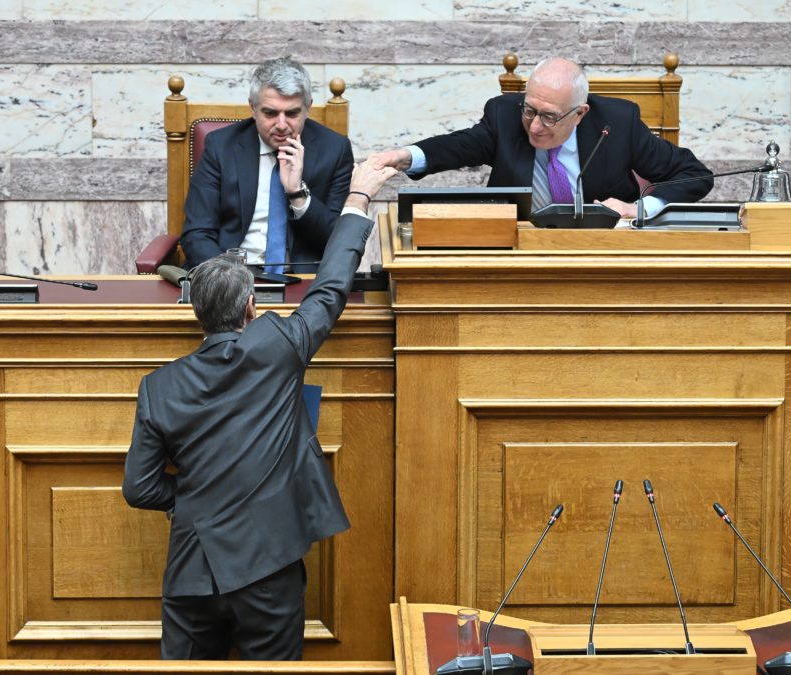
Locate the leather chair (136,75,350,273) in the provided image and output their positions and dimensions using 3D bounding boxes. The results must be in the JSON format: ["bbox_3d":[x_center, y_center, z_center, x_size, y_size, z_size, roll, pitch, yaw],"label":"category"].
[{"bbox_3d":[-0.423,-0.134,16.497,0.640,1.180,0.640,1,13,3],"label":"leather chair"}]

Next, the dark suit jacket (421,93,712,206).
[{"bbox_3d":[0.482,-0.433,16.265,0.840,0.550,0.500,1,14,4],"label":"dark suit jacket"}]

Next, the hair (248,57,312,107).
[{"bbox_3d":[-0.332,-0.731,16.250,0.178,0.150,0.195,-1,26,-4],"label":"hair"}]

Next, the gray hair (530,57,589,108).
[{"bbox_3d":[0.469,-0.728,16.200,0.160,0.140,0.190,9,28,33],"label":"gray hair"}]

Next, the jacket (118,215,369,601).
[{"bbox_3d":[-0.408,0.185,15.500,0.610,0.950,0.500,4,14,16],"label":"jacket"}]

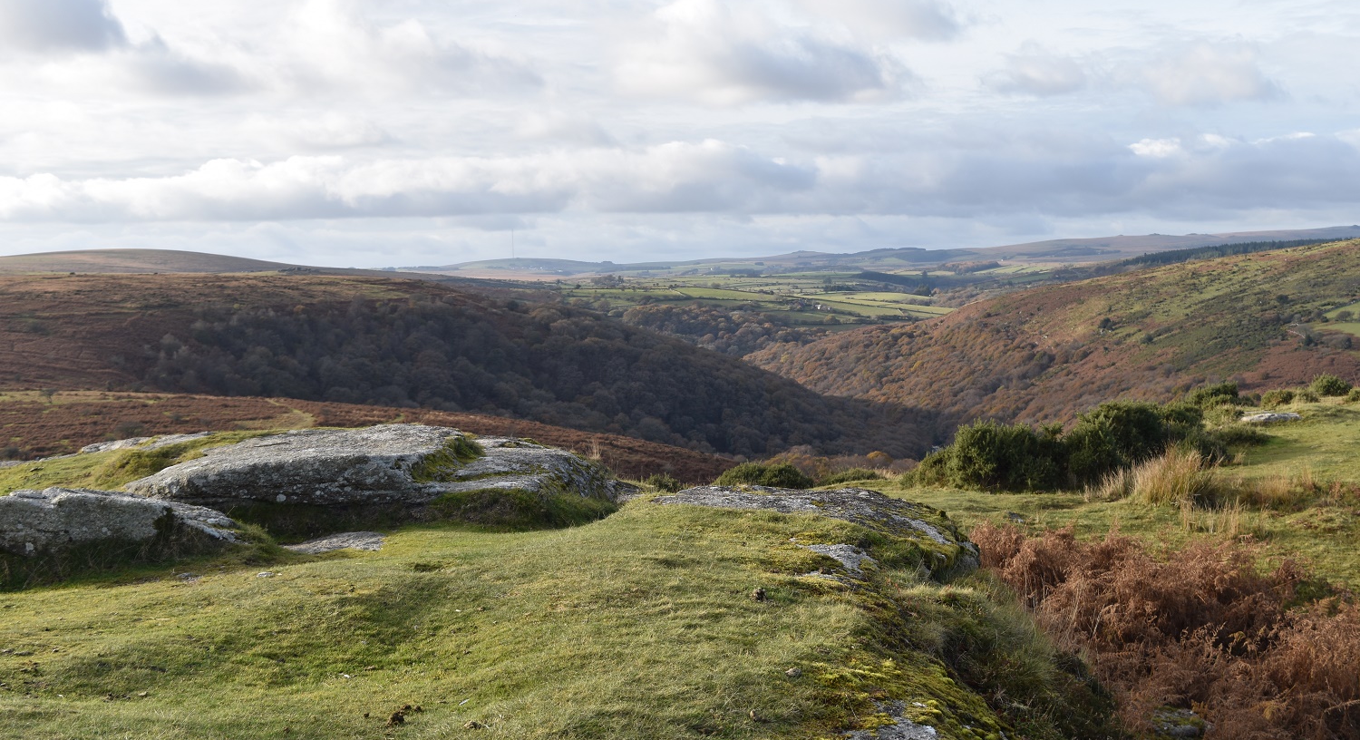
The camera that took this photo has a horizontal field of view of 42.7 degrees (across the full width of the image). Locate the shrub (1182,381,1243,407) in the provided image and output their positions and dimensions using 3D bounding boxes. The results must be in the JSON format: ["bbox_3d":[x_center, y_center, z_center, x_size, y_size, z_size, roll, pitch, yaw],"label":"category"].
[{"bbox_3d":[13.786,0.633,45.000,1.550,0.720,1.300,1,3,17],"label":"shrub"}]

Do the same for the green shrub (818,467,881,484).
[{"bbox_3d":[2.633,1.676,27.000,0.950,0.360,0.800,0,3,6],"label":"green shrub"}]

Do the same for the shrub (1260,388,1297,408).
[{"bbox_3d":[15.505,0.729,45.000,0.930,0.530,0.850,1,3,19],"label":"shrub"}]

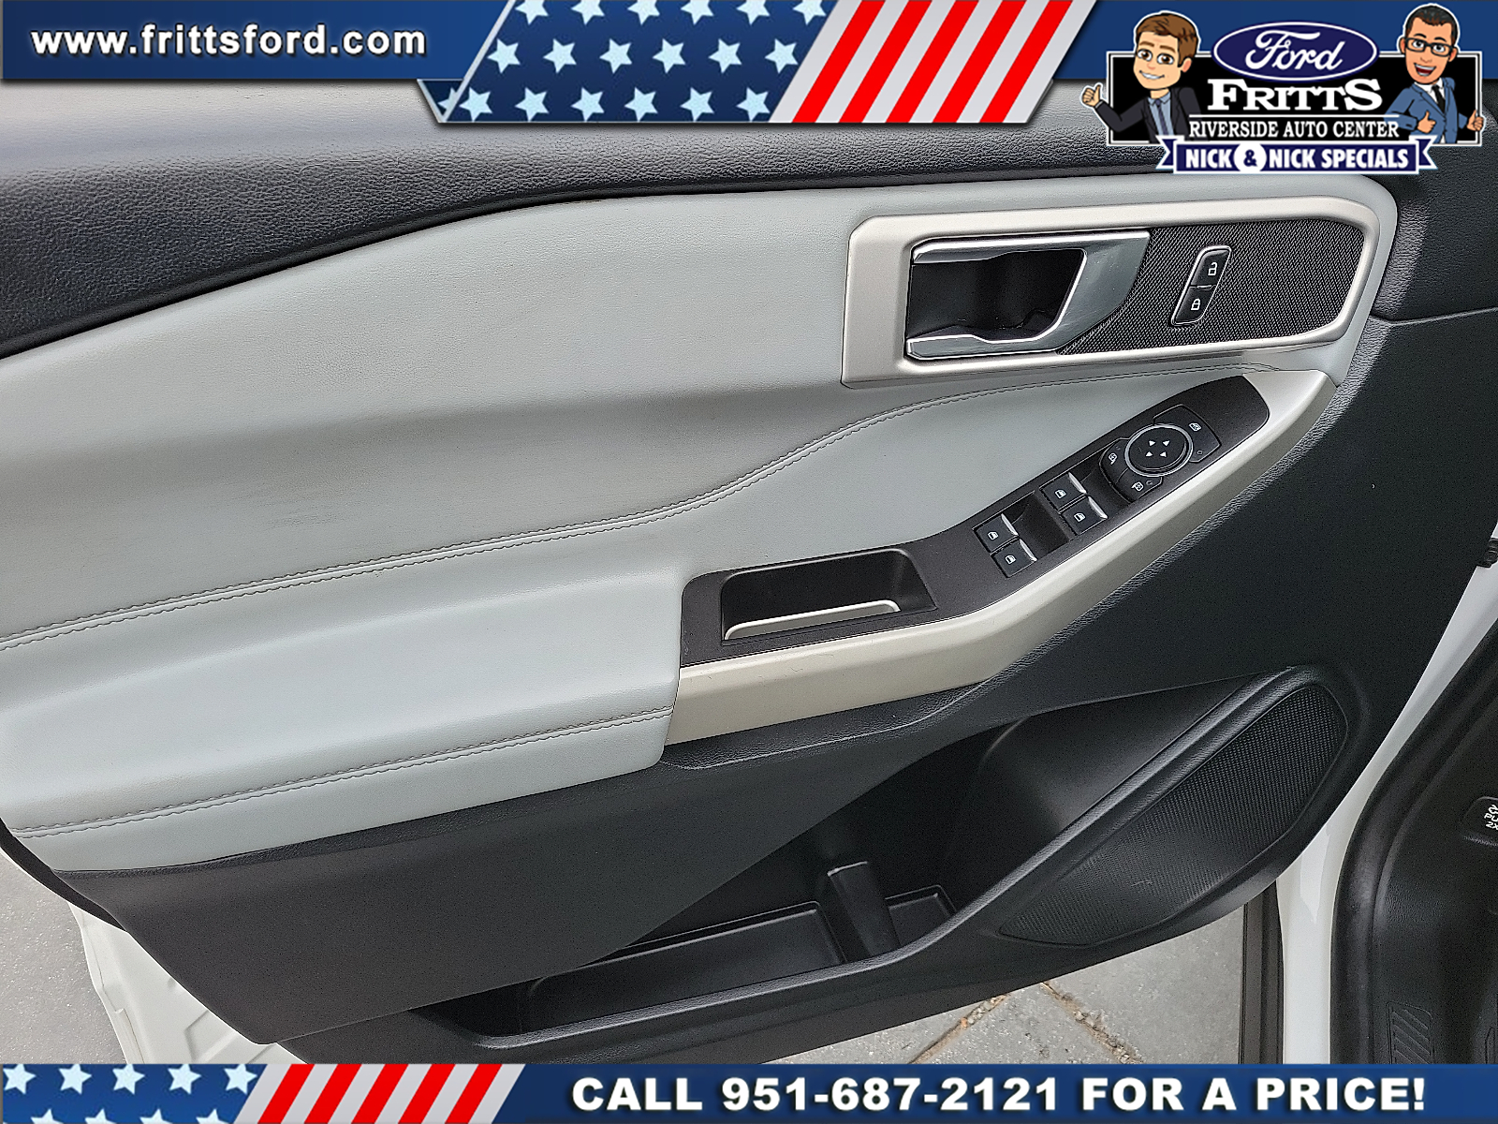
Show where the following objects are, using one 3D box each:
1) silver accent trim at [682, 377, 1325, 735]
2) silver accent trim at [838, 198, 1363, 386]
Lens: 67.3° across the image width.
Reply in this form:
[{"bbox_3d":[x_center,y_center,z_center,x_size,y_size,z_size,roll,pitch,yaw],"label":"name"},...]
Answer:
[{"bbox_3d":[0.154,-0.003,0.650,0.416,0.171,0.083,-5,30,-8],"label":"silver accent trim"},{"bbox_3d":[0.208,-0.156,0.637,0.321,0.095,0.038,-5,30,-8],"label":"silver accent trim"}]

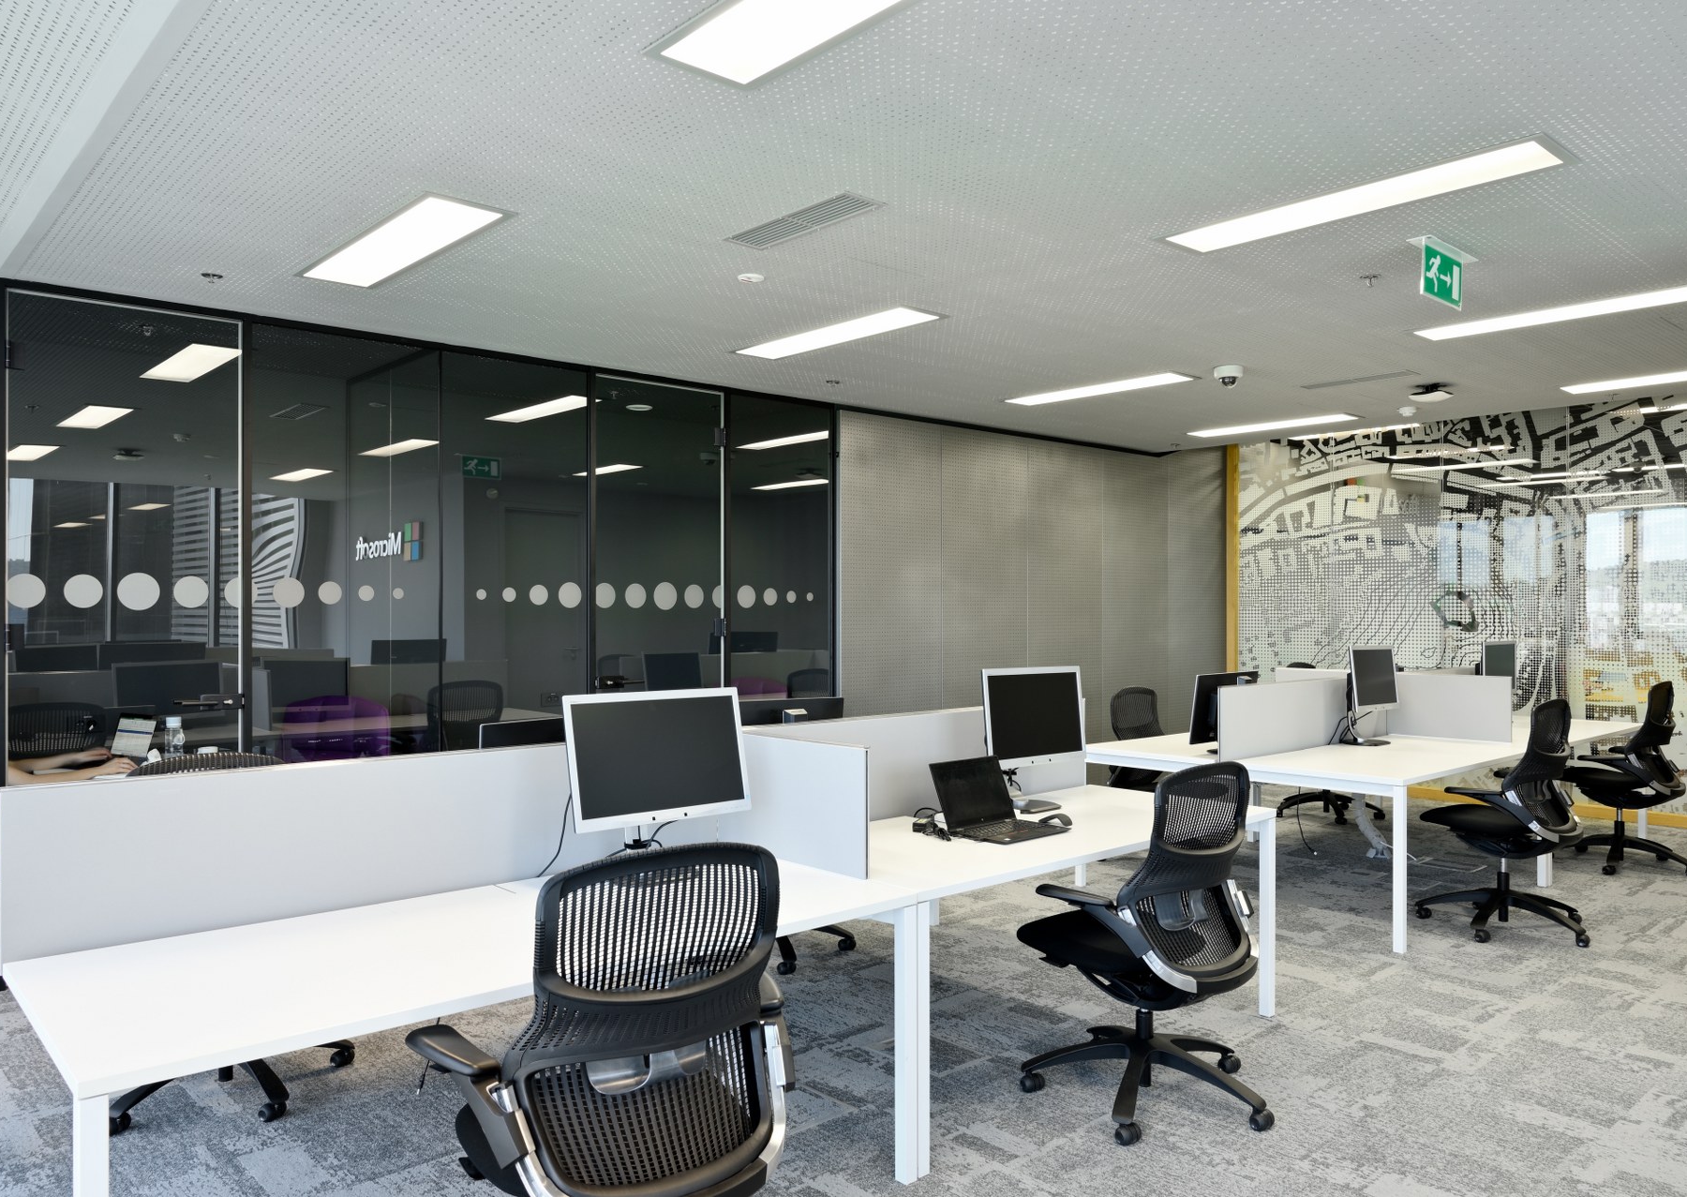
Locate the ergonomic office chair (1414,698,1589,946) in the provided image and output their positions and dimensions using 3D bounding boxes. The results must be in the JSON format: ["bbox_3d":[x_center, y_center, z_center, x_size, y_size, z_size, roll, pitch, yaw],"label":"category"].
[{"bbox_3d":[2.993,0.981,5.428,0.670,1.040,0.660,0,0,-38],"label":"ergonomic office chair"}]

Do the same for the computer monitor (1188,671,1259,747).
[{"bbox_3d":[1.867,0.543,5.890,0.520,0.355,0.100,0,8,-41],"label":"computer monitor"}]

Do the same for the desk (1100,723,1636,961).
[{"bbox_3d":[3.142,1.137,6.800,3.630,0.740,1.680,0,0,-41],"label":"desk"}]

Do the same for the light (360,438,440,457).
[{"bbox_3d":[-3.512,-1.214,9.540,0.260,0.050,1.180,0,0,-41],"label":"light"}]

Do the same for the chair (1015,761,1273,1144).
[{"bbox_3d":[0.912,0.972,3.560,0.700,1.020,0.690,0,0,-41],"label":"chair"}]

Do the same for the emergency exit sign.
[{"bbox_3d":[2.137,-1.142,4.262,0.430,0.190,0.070,0,0,-41],"label":"emergency exit sign"}]

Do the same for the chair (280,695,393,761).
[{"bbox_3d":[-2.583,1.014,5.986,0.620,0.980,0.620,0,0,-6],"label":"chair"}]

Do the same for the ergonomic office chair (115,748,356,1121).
[{"bbox_3d":[-1.891,0.988,3.662,0.660,1.010,0.640,0,0,-39],"label":"ergonomic office chair"}]

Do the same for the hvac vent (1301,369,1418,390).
[{"bbox_3d":[2.845,-1.210,6.600,0.160,0.030,0.630,0,0,-41],"label":"hvac vent"}]

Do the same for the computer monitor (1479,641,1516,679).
[{"bbox_3d":[4.190,0.518,7.650,0.410,0.480,0.220,0,0,-33],"label":"computer monitor"}]

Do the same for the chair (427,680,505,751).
[{"bbox_3d":[-2.394,1.001,7.434,0.660,1.020,0.640,0,0,-31],"label":"chair"}]

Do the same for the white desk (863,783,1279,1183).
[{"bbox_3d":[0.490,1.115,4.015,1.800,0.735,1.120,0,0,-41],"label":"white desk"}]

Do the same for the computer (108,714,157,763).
[{"bbox_3d":[-3.270,0.645,5.430,0.310,0.215,0.280,0,0,39],"label":"computer"}]

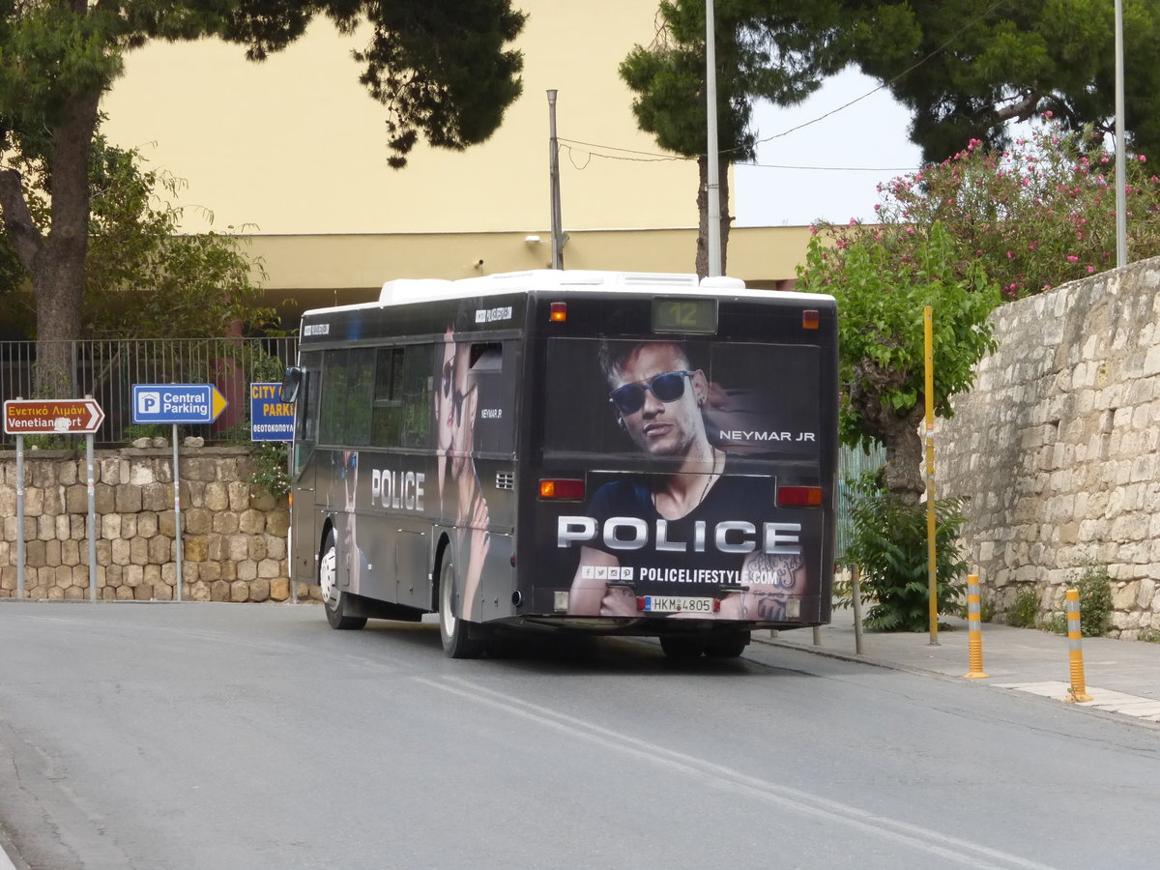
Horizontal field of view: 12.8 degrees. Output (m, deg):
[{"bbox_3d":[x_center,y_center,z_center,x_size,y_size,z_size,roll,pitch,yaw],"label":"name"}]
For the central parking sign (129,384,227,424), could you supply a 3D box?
[{"bbox_3d":[-4.595,-0.356,59.400,1.110,0.460,0.040,0,0,0],"label":"central parking sign"}]

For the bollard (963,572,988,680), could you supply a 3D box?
[{"bbox_3d":[2.897,1.402,37.800,0.195,0.757,0.195,-2,0,0],"label":"bollard"}]

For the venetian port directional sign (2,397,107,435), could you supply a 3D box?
[{"bbox_3d":[-6.106,-0.210,60.000,1.180,0.390,0.040,-1,0,0],"label":"venetian port directional sign"}]

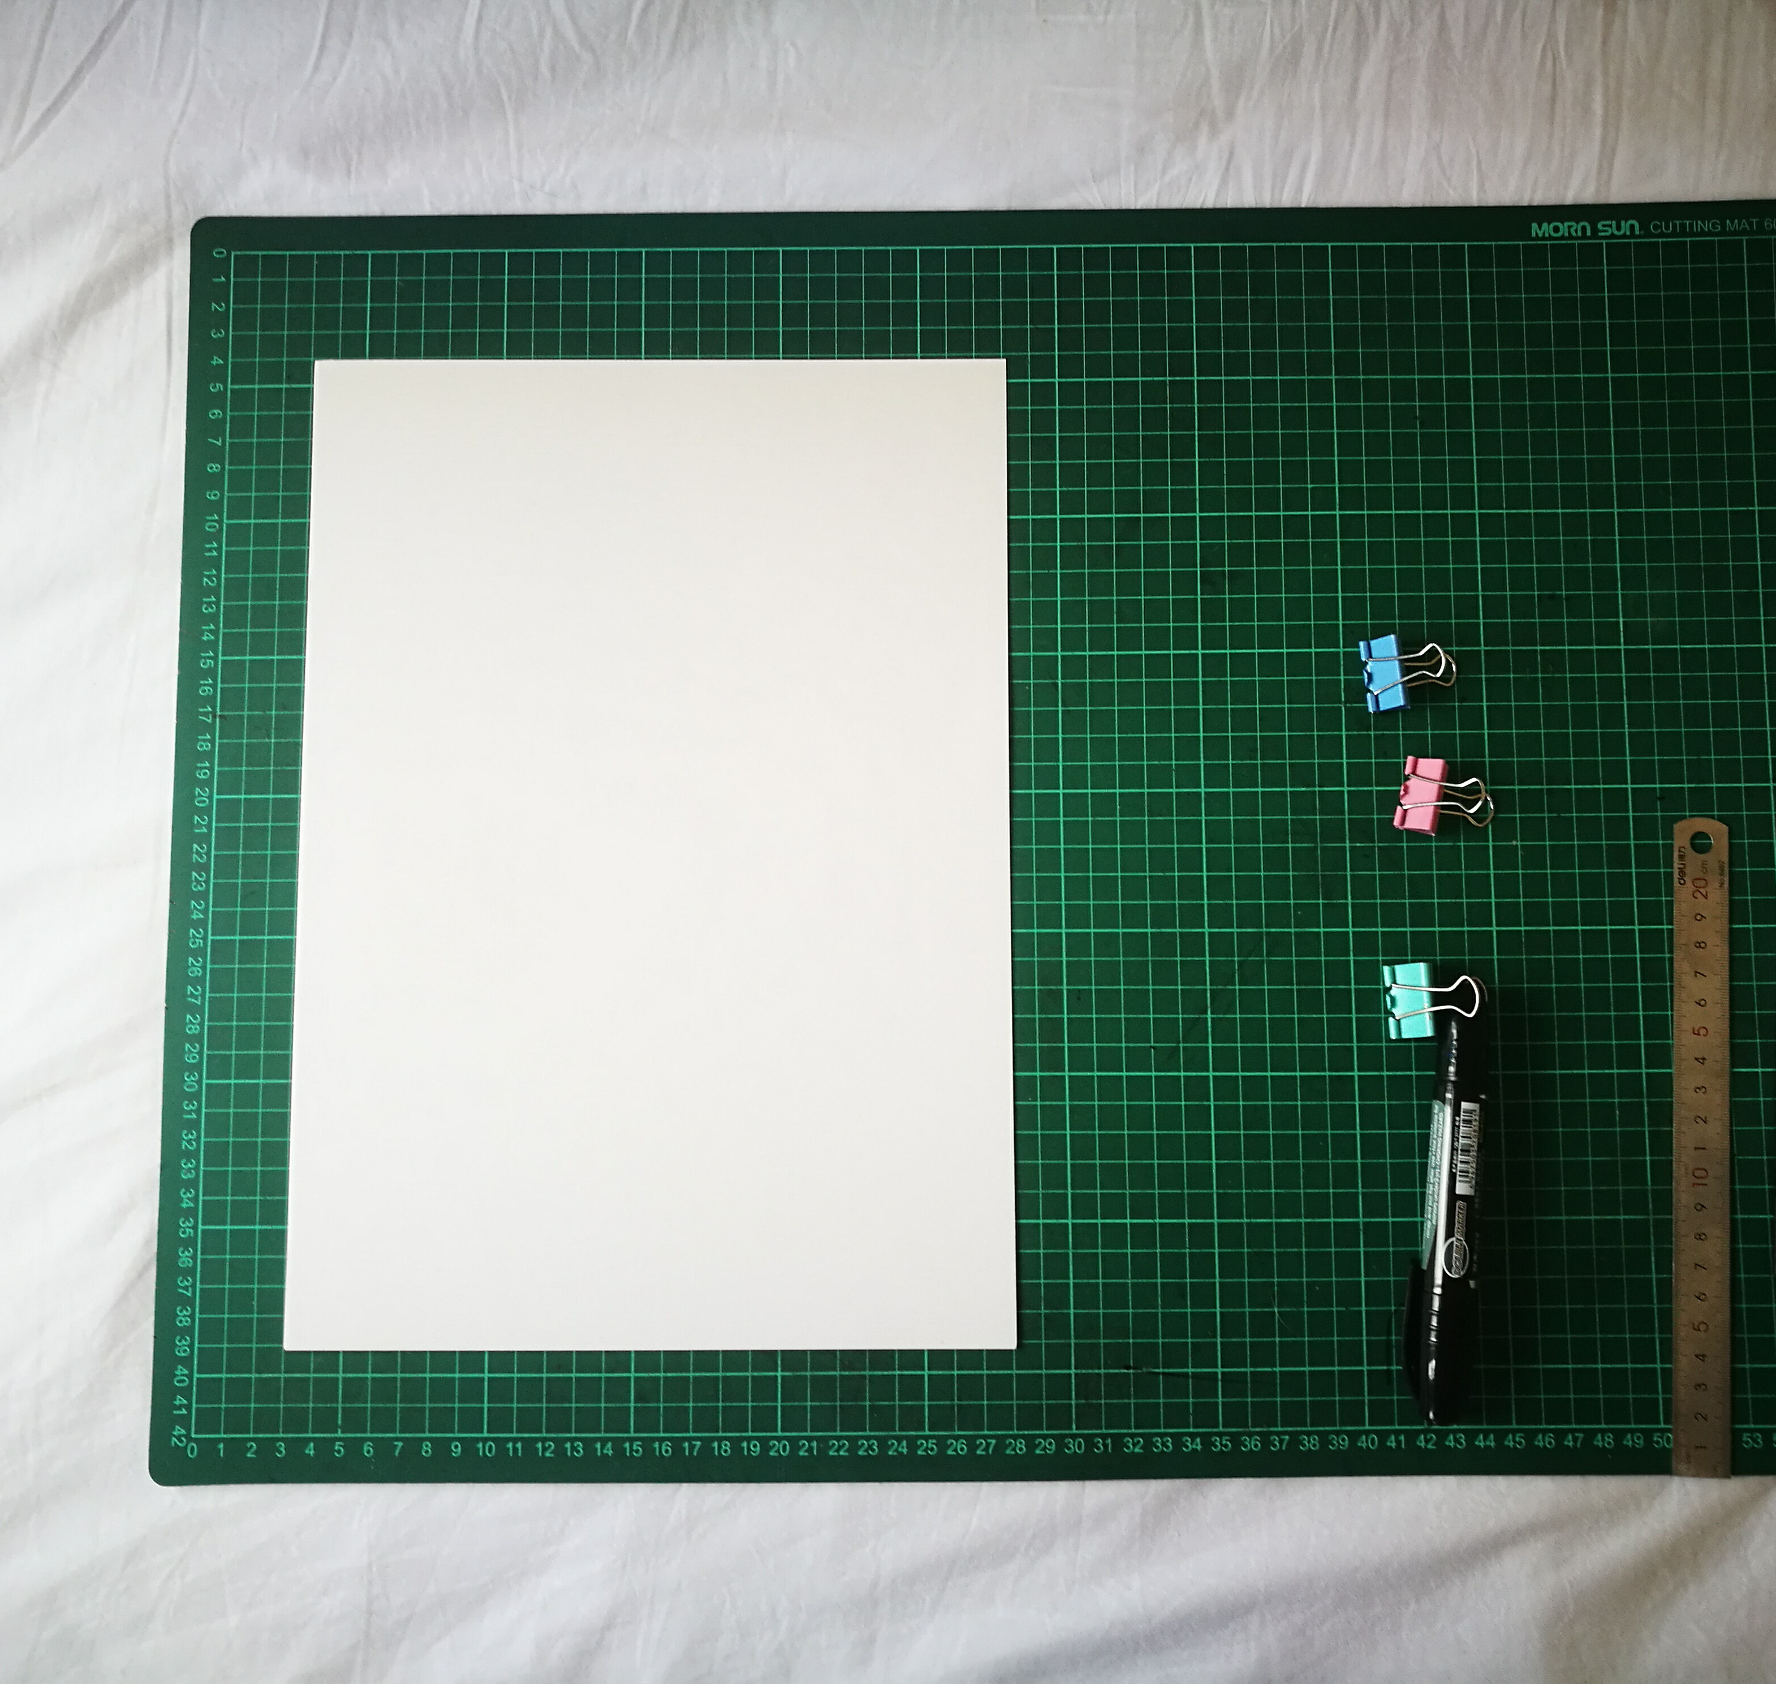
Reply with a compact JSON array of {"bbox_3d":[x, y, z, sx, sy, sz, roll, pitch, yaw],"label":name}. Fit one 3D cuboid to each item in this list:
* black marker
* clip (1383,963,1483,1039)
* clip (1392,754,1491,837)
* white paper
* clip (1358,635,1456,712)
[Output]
[{"bbox_3d":[0.189,0.121,0.593,0.025,0.018,0.149,4,84,1],"label":"black marker"},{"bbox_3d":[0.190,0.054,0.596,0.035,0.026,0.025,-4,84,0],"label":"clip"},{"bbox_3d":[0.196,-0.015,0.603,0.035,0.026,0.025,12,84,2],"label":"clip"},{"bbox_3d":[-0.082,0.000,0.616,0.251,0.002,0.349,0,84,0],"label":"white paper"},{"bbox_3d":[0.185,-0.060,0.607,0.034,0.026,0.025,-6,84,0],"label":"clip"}]

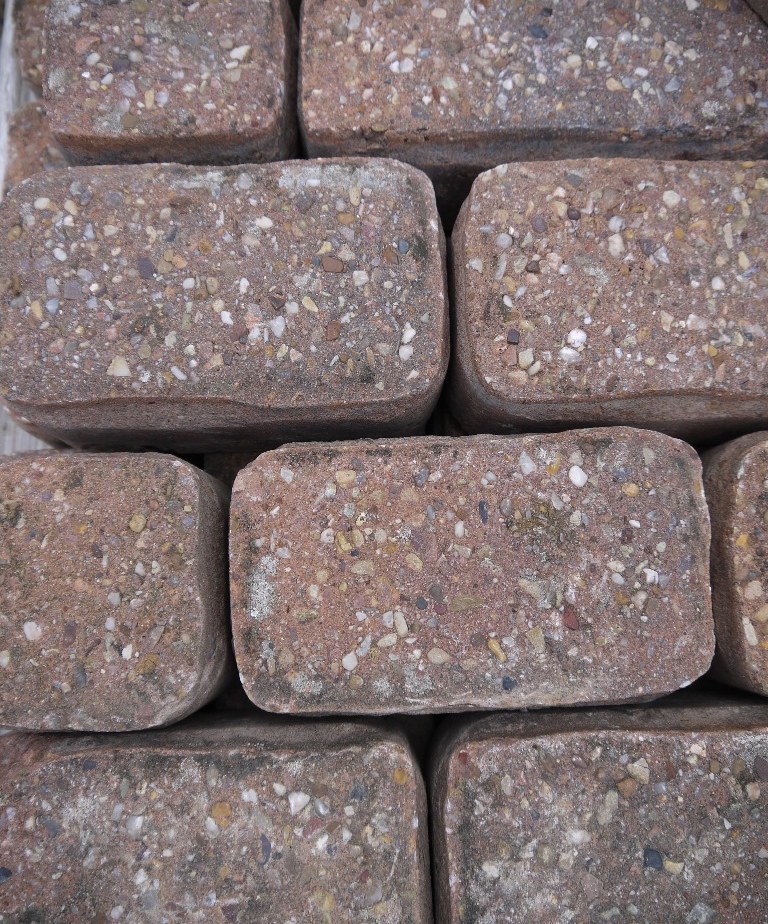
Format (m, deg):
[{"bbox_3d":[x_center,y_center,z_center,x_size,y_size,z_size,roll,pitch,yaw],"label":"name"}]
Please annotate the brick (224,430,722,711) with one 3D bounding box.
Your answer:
[{"bbox_3d":[0.037,0.051,0.386,0.205,0.070,0.116,-3,80,1],"label":"brick"}]

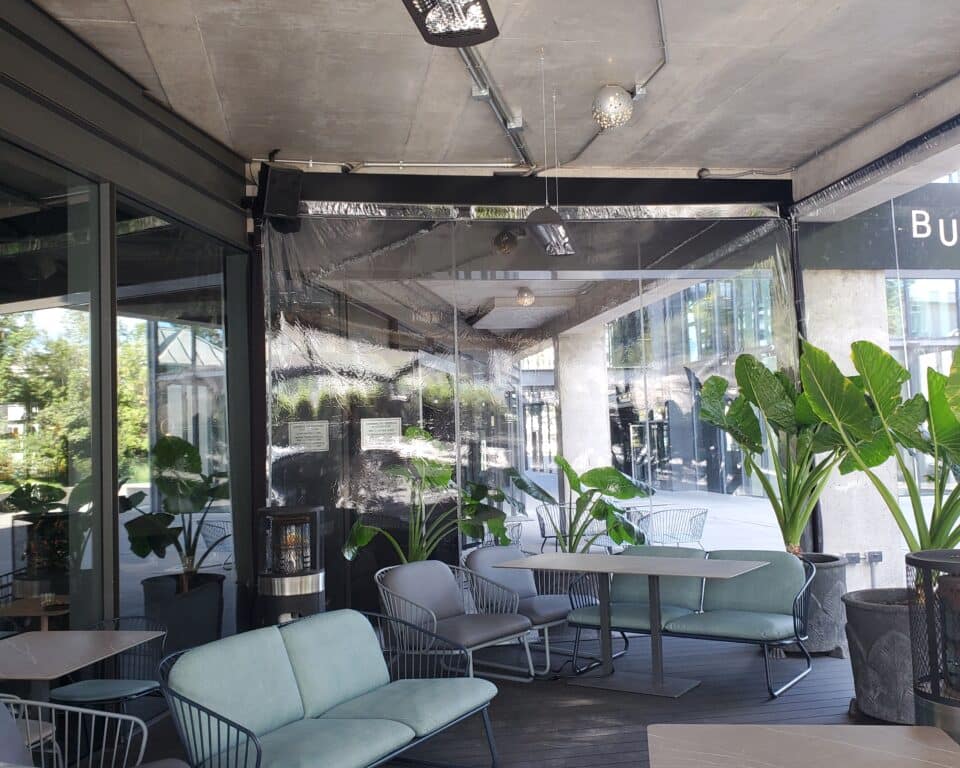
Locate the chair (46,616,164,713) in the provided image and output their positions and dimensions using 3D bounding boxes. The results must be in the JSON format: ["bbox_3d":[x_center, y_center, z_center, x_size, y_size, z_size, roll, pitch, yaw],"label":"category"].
[{"bbox_3d":[-1.709,1.504,4.580,0.560,0.760,0.570,-3,-4,16],"label":"chair"}]

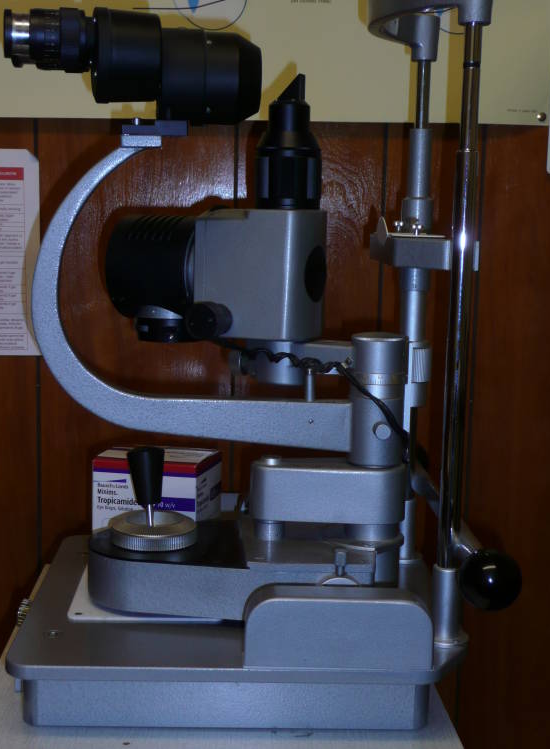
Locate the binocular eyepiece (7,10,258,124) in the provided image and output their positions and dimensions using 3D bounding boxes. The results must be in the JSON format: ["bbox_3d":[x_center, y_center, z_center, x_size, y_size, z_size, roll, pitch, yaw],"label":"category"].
[{"bbox_3d":[-0.099,-0.220,0.861,0.179,0.076,0.115,1,8,-5],"label":"binocular eyepiece"}]

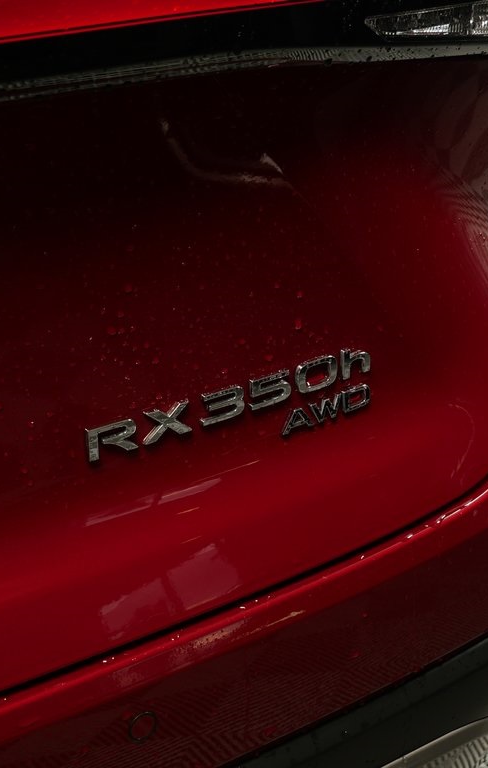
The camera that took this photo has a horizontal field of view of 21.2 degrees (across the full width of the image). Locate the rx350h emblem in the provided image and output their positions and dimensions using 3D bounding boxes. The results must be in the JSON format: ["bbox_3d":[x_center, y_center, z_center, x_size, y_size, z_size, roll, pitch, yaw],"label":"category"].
[{"bbox_3d":[-0.003,0.022,0.945,0.240,0.052,0.012,-18,24,-28],"label":"rx350h emblem"}]

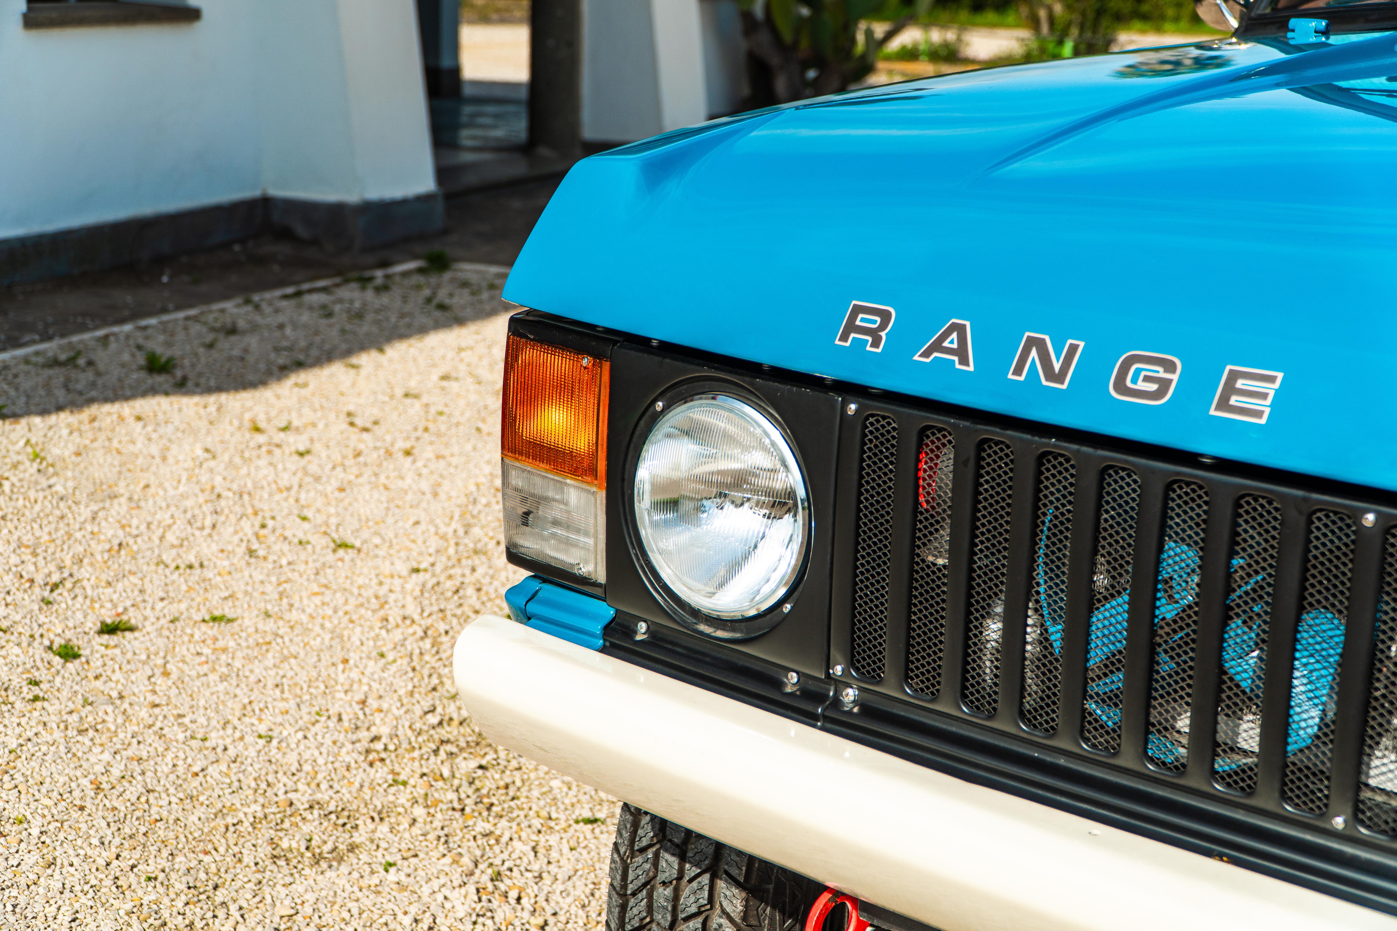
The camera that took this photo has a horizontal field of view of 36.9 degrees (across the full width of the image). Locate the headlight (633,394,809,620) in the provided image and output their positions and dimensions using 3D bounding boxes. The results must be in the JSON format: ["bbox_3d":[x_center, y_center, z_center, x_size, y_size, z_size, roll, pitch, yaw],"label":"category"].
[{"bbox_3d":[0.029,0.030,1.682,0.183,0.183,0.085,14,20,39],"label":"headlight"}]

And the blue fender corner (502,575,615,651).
[{"bbox_3d":[-0.109,0.129,1.834,0.143,0.063,0.075,14,20,39],"label":"blue fender corner"}]

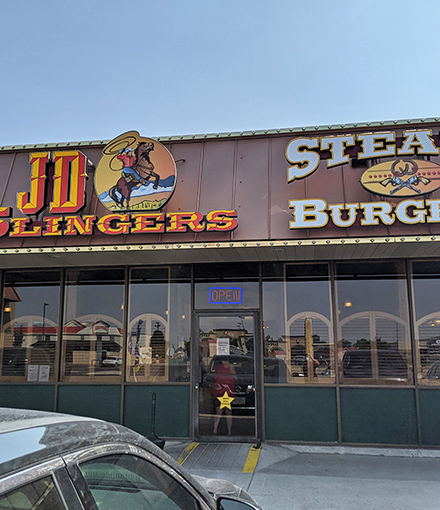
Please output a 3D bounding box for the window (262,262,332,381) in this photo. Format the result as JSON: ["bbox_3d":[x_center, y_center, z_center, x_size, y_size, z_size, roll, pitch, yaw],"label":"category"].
[{"bbox_3d":[1.327,1.147,8.967,1.187,2.041,0.080,-2,-9,9],"label":"window"}]

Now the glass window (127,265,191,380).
[{"bbox_3d":[-1.088,1.211,9.336,1.178,2.041,0.080,-2,-9,9],"label":"glass window"}]

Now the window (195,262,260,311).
[{"bbox_3d":[0.116,0.560,9.253,1.182,0.786,0.080,-2,-9,9],"label":"window"}]

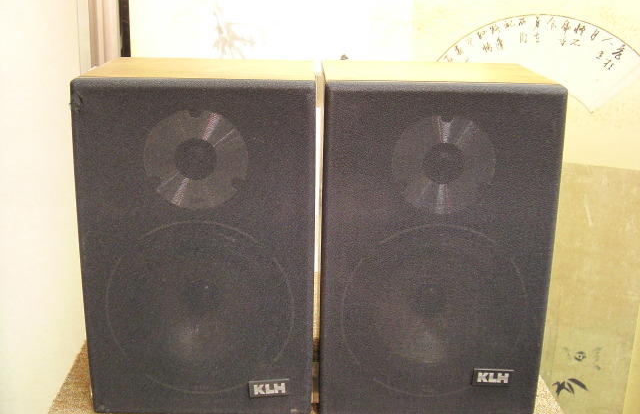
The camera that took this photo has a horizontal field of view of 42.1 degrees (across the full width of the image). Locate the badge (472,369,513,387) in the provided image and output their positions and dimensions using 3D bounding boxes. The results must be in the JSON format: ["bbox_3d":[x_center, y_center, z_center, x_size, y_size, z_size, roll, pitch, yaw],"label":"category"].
[{"bbox_3d":[0.210,0.207,1.007,0.048,0.021,0.004,2,16,-3],"label":"badge"}]

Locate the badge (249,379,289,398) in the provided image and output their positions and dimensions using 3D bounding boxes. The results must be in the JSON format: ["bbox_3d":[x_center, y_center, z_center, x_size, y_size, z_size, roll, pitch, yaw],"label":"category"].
[{"bbox_3d":[-0.061,0.220,1.008,0.048,0.021,0.004,-2,17,0],"label":"badge"}]

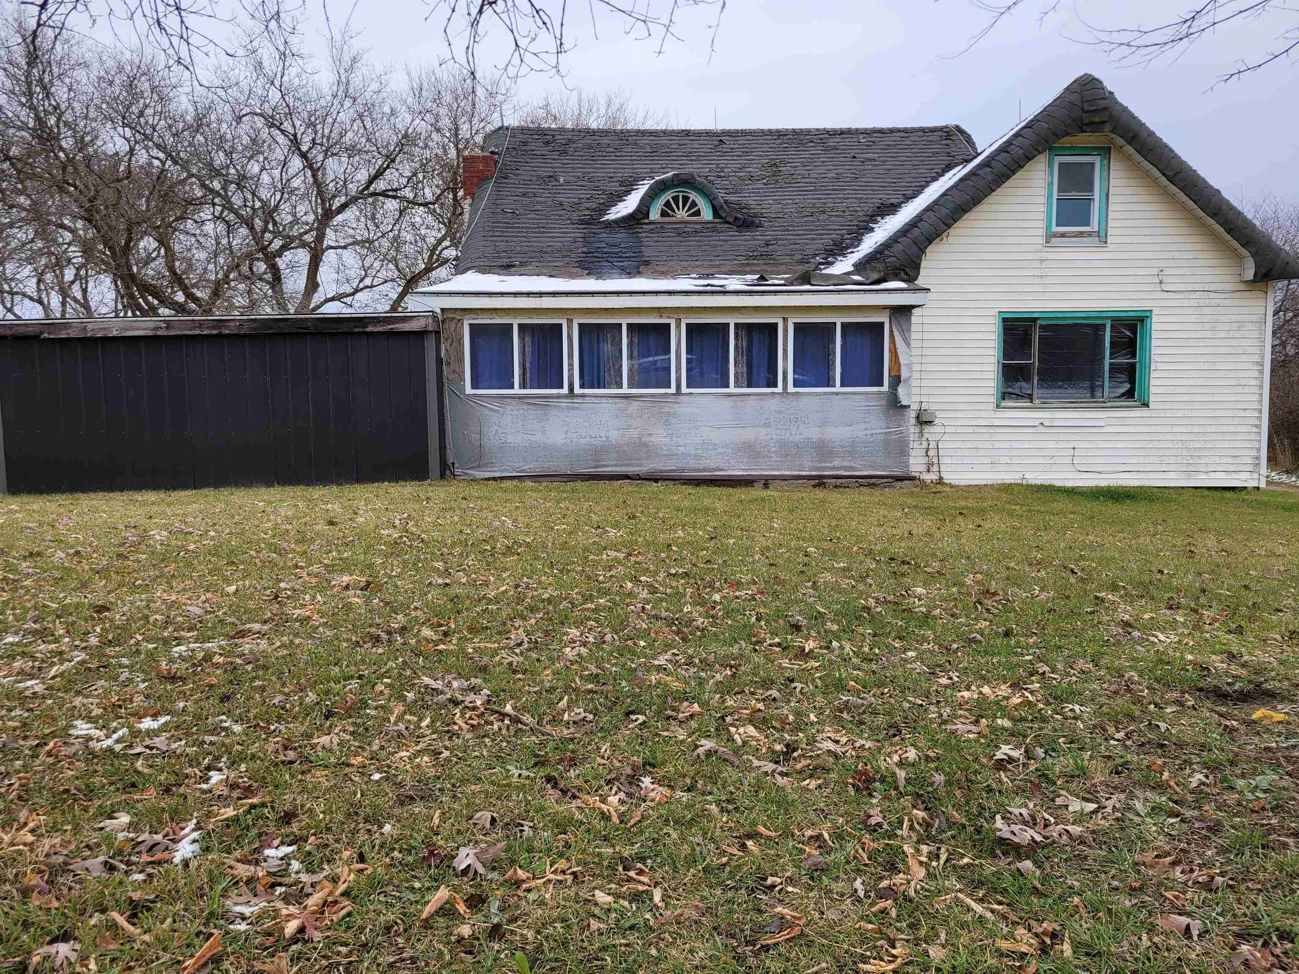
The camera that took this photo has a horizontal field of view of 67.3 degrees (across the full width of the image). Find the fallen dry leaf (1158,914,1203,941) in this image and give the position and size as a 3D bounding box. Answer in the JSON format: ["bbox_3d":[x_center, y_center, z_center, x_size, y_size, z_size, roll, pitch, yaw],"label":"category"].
[{"bbox_3d":[1.175,0.974,2.160,0.090,0.034,0.055,2,6,23],"label":"fallen dry leaf"}]

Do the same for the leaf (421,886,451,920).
[{"bbox_3d":[-0.498,0.971,2.276,0.034,0.036,0.100,2,6,25],"label":"leaf"}]

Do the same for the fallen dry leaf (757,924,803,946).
[{"bbox_3d":[0.286,0.984,2.144,0.106,0.027,0.035,-3,6,-27],"label":"fallen dry leaf"}]

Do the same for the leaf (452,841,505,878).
[{"bbox_3d":[-0.432,0.947,2.479,0.118,0.045,0.088,1,6,8],"label":"leaf"}]

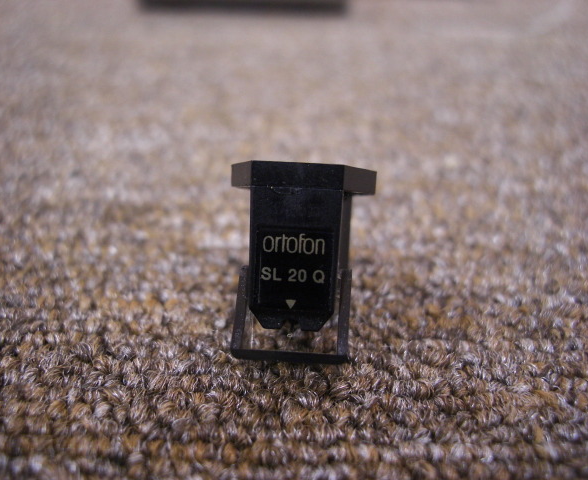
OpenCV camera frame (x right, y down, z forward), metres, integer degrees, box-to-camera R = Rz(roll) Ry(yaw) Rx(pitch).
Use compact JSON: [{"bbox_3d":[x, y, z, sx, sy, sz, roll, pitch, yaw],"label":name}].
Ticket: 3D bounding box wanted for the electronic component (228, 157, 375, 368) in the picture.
[{"bbox_3d":[0.001,0.002,0.087,0.018,0.023,0.025,3,3,4],"label":"electronic component"}]

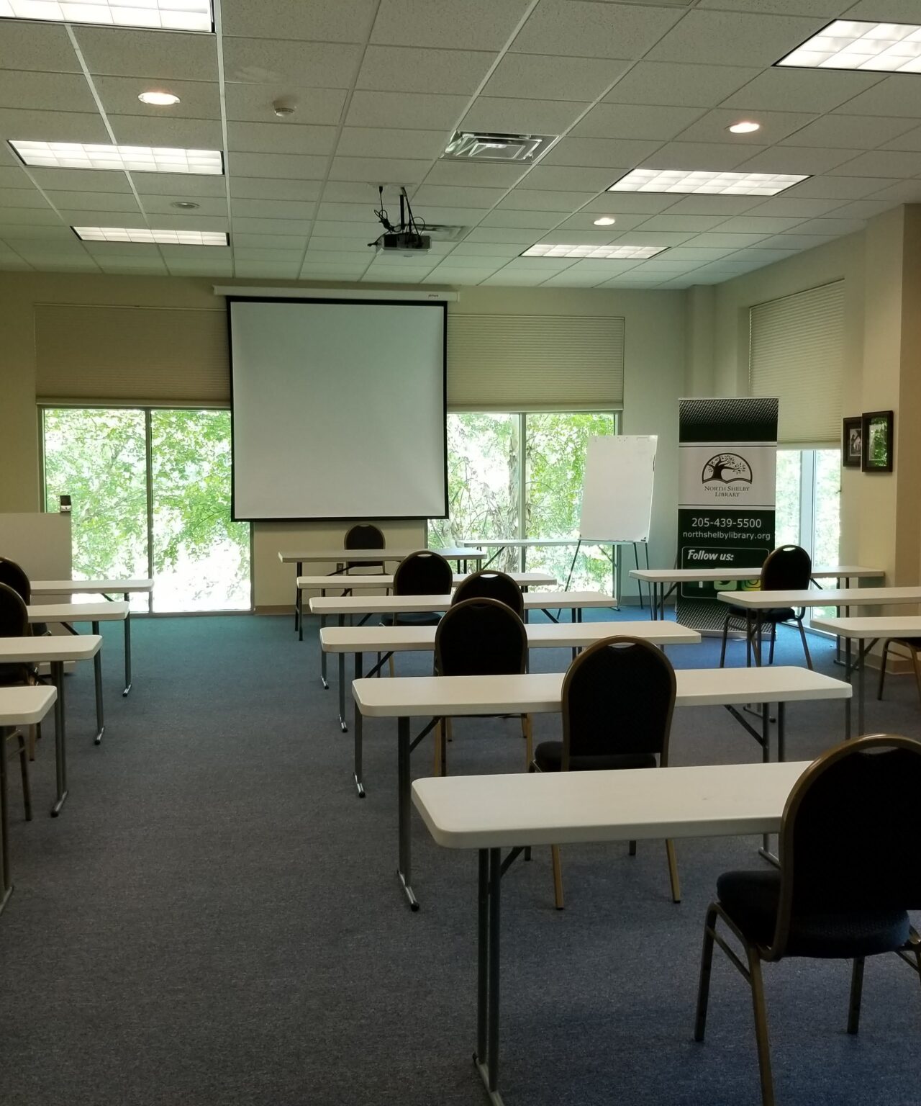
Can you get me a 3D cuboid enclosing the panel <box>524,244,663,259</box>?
[{"bbox_3d":[1.167,-2.648,9.705,1.210,0.080,0.610,-1,5,-11],"label":"panel"}]

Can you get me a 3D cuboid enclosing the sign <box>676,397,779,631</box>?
[{"bbox_3d":[2.361,-0.294,9.804,0.860,2.110,0.220,2,5,18],"label":"sign"}]

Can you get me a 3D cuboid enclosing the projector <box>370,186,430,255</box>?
[{"bbox_3d":[-0.393,-2.188,7.323,0.360,0.410,0.290,-1,5,-10],"label":"projector"}]

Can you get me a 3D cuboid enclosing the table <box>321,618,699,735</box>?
[{"bbox_3d":[0.240,0.754,5.474,1.830,0.737,0.460,-1,5,-9],"label":"table"}]

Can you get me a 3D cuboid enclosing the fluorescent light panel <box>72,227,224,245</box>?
[{"bbox_3d":[-2.457,-2.556,8.935,1.200,0.060,0.600,-1,5,-11],"label":"fluorescent light panel"}]

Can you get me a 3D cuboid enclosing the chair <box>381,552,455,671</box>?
[{"bbox_3d":[-0.308,0.452,7.725,0.455,0.950,0.560,-2,5,-16],"label":"chair"}]

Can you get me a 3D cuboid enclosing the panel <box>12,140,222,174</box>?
[{"bbox_3d":[-1.994,-2.353,6.548,1.200,0.060,0.600,-1,5,-11],"label":"panel"}]

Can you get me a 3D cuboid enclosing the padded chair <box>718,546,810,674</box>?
[{"bbox_3d":[2.251,0.405,8.181,0.455,0.950,0.560,-2,5,-18],"label":"padded chair"}]

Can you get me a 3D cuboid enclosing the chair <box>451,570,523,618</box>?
[{"bbox_3d":[0.117,0.558,6.476,0.460,0.960,0.560,-1,5,-9],"label":"chair"}]

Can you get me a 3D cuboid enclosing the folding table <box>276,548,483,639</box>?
[{"bbox_3d":[-0.705,0.364,10.083,1.830,0.737,0.740,-1,5,-10],"label":"folding table"}]

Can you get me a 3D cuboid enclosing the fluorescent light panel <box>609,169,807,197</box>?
[{"bbox_3d":[1.604,-2.398,7.202,1.200,0.070,0.600,-1,5,-10],"label":"fluorescent light panel"}]

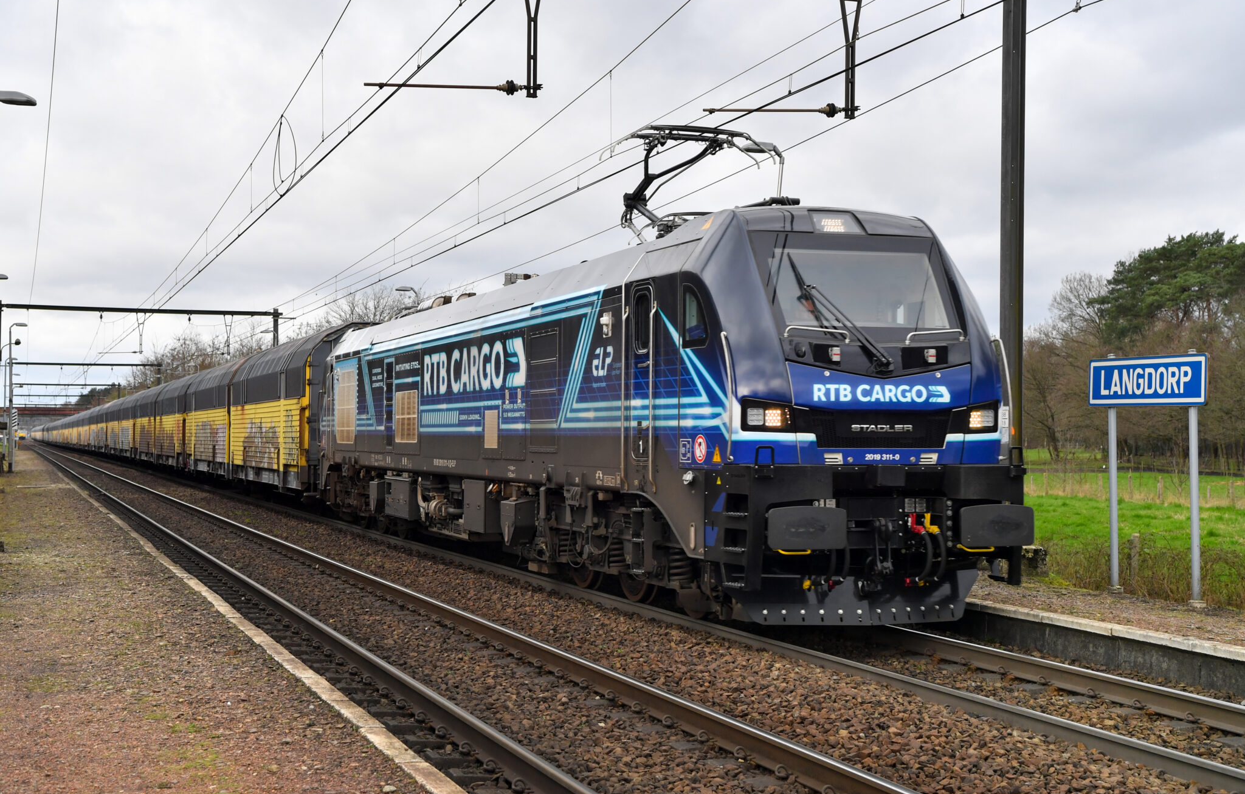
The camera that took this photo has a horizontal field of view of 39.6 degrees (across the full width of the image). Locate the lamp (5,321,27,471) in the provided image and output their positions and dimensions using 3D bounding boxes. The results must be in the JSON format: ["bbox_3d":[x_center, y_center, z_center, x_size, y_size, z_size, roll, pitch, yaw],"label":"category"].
[{"bbox_3d":[-22.716,0.000,65.167,0.760,5.660,0.300,1,-1,-20],"label":"lamp"}]

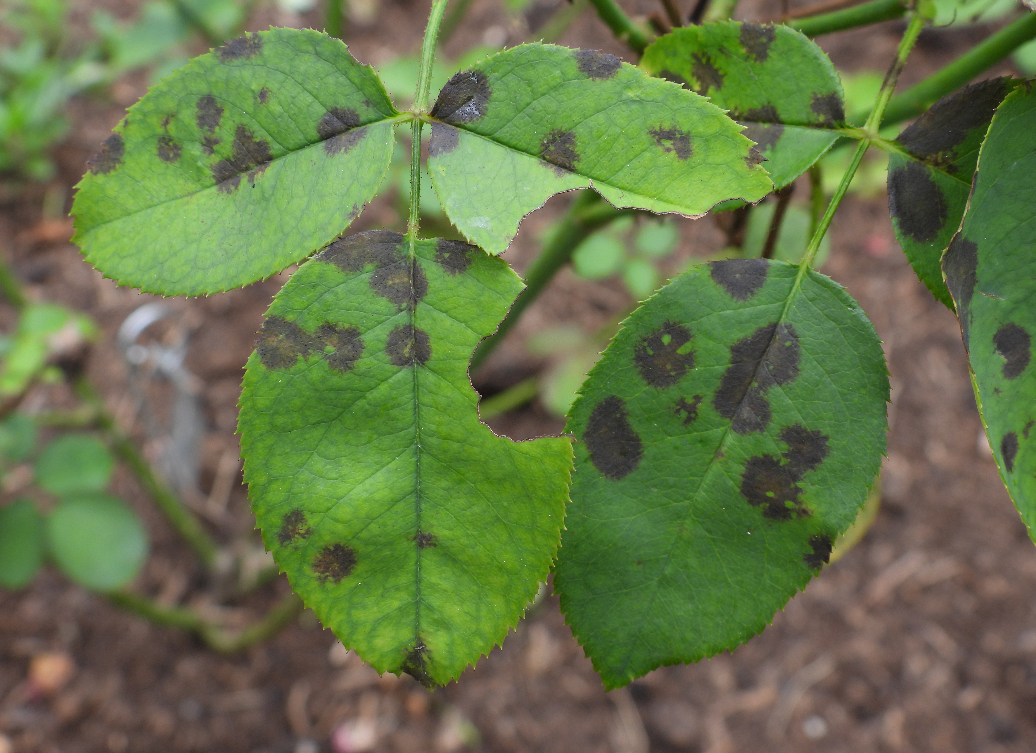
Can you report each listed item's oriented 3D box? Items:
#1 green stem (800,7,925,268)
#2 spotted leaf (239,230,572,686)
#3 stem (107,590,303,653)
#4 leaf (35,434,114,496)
[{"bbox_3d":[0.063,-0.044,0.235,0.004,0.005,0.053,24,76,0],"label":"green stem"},{"bbox_3d":[-0.019,0.014,0.215,0.056,0.012,0.076,0,85,0],"label":"spotted leaf"},{"bbox_3d":[-0.104,0.082,0.430,0.066,0.018,0.018,0,41,0],"label":"stem"},{"bbox_3d":[-0.152,0.031,0.440,0.028,0.009,0.024,0,67,0],"label":"leaf"}]

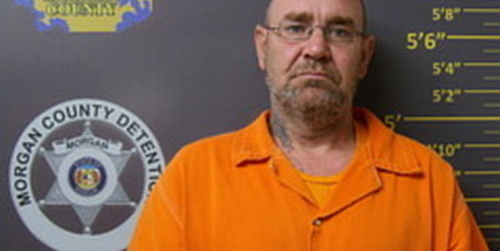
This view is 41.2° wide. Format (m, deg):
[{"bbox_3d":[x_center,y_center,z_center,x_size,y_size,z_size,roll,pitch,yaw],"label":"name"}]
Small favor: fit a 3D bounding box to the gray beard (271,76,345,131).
[{"bbox_3d":[0.091,-0.033,1.025,0.118,0.085,0.080,3,0,2],"label":"gray beard"}]

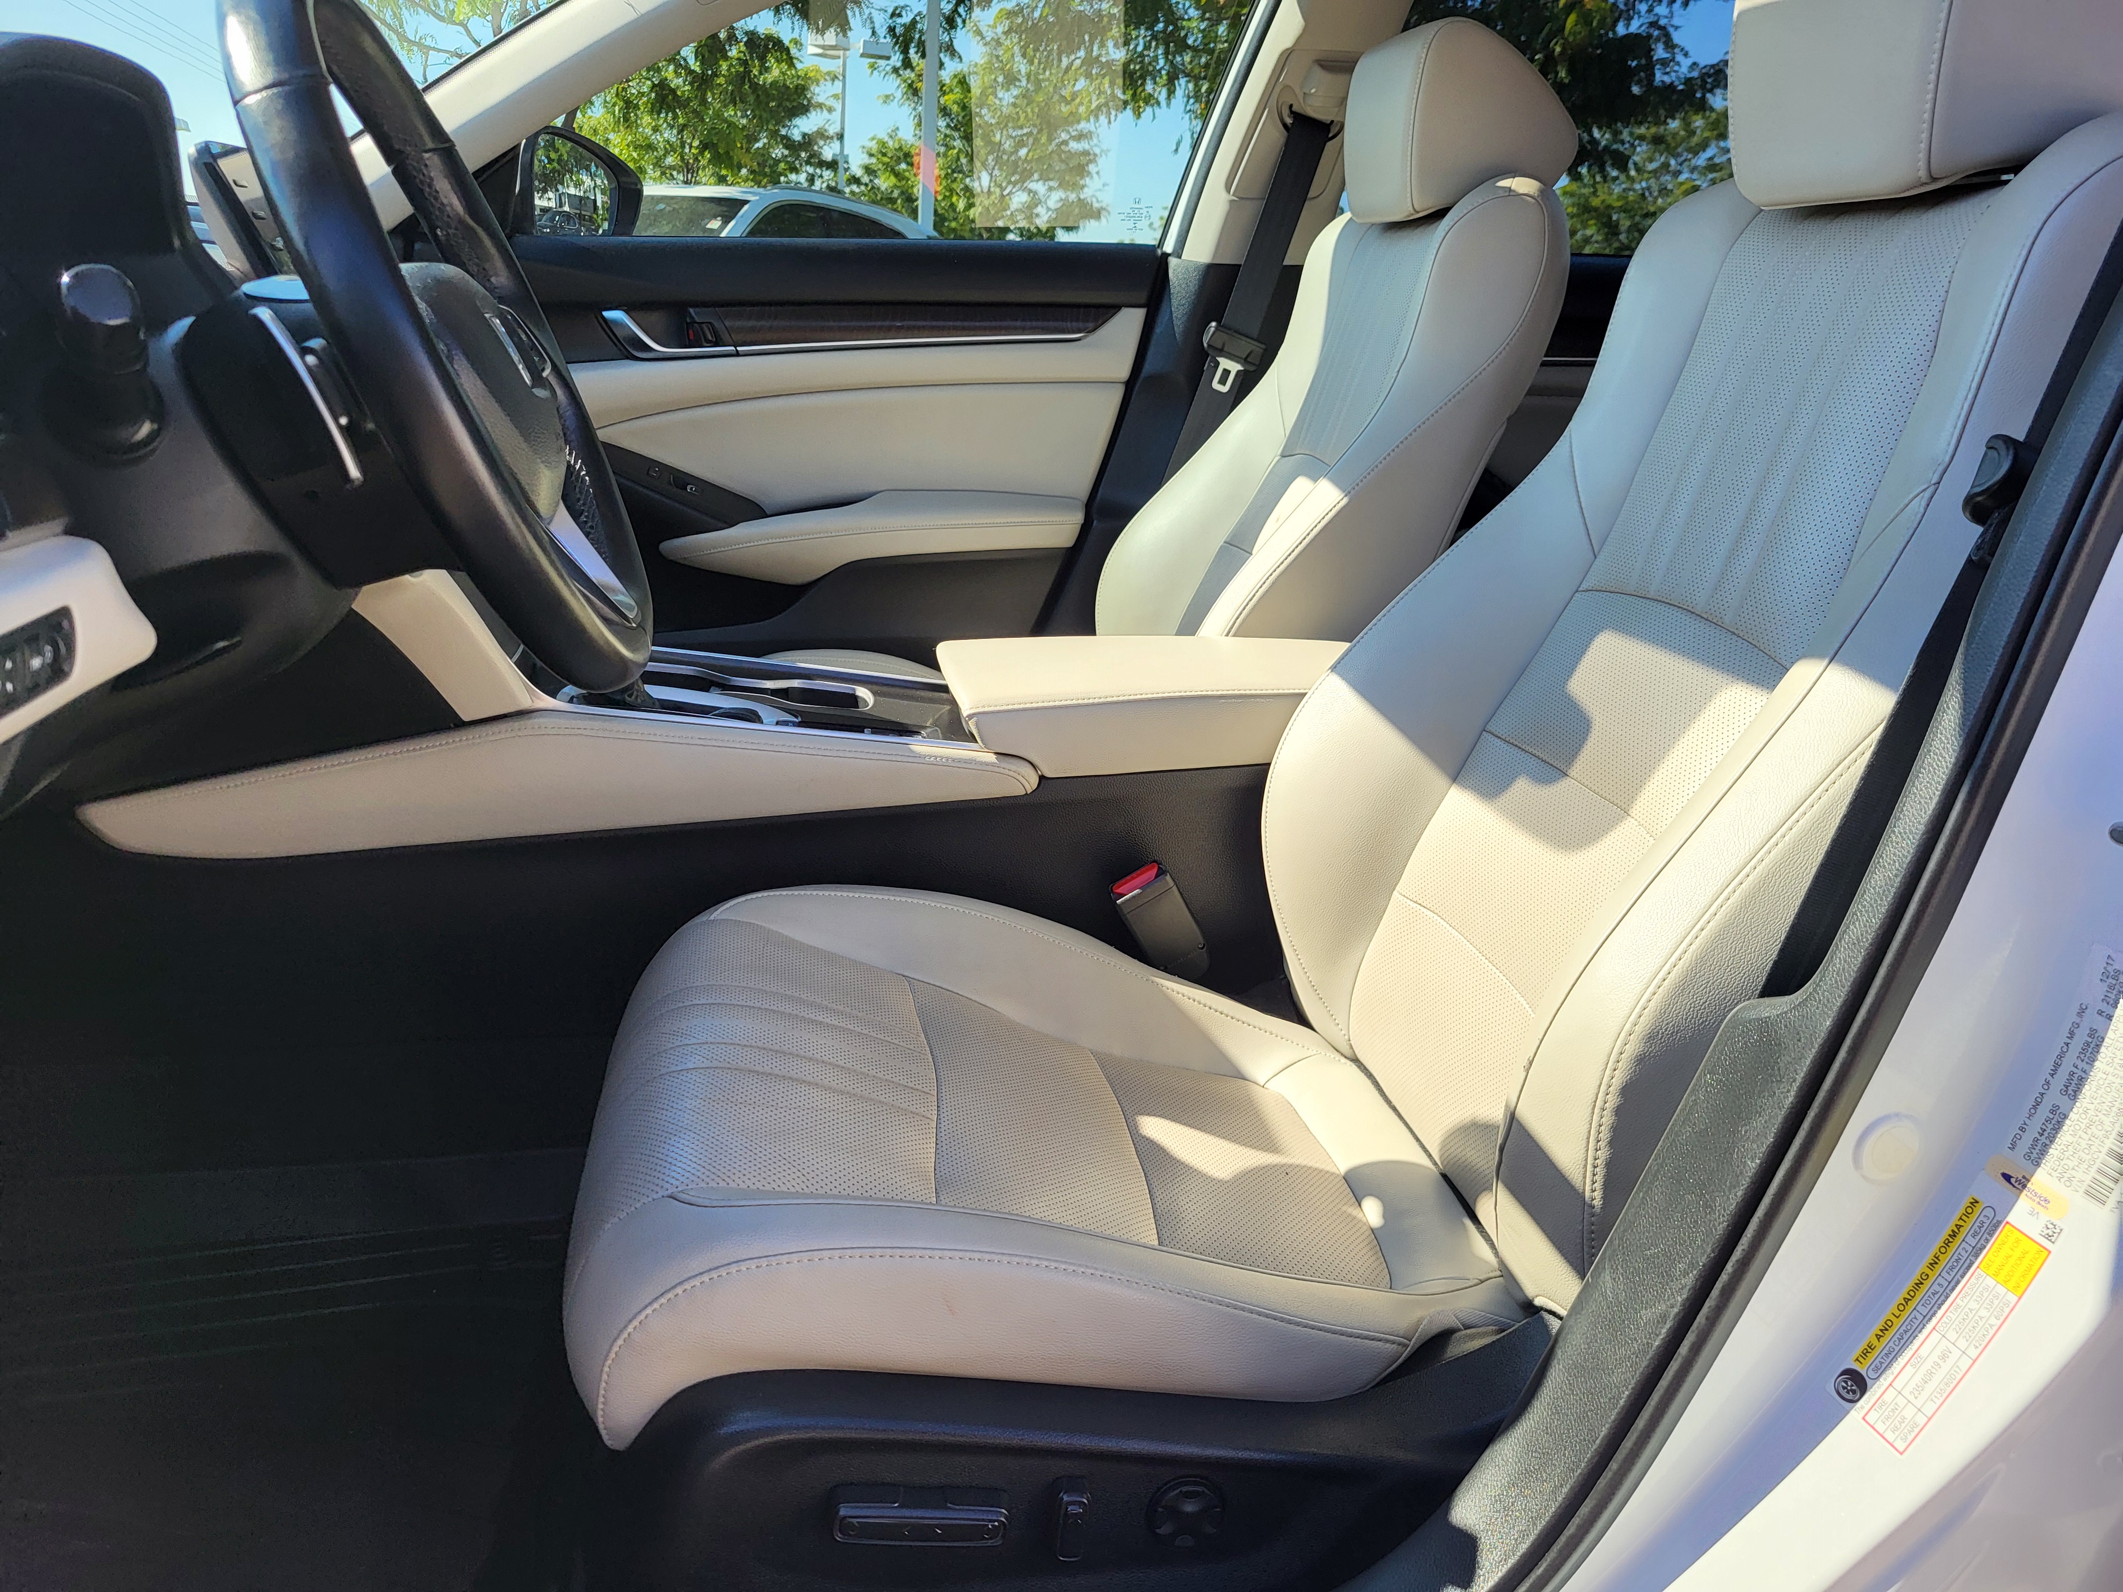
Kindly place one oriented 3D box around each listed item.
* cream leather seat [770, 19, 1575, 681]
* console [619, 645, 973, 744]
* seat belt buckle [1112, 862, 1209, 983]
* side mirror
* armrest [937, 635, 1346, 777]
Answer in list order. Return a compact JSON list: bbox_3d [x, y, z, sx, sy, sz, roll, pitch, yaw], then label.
[{"bbox_3d":[0.046,-0.298,1.647,0.820,0.950,0.530,0,19,-9],"label":"cream leather seat"},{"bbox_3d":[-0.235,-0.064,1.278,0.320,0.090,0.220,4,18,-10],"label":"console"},{"bbox_3d":[0.078,0.109,1.252,0.043,0.104,0.027,-27,21,1],"label":"seat belt buckle"},{"bbox_3d":[-0.606,-0.753,1.999,0.125,0.160,0.205,7,19,10],"label":"side mirror"},{"bbox_3d":[0.097,-0.082,1.323,0.370,0.078,0.220,-1,19,-8],"label":"armrest"}]

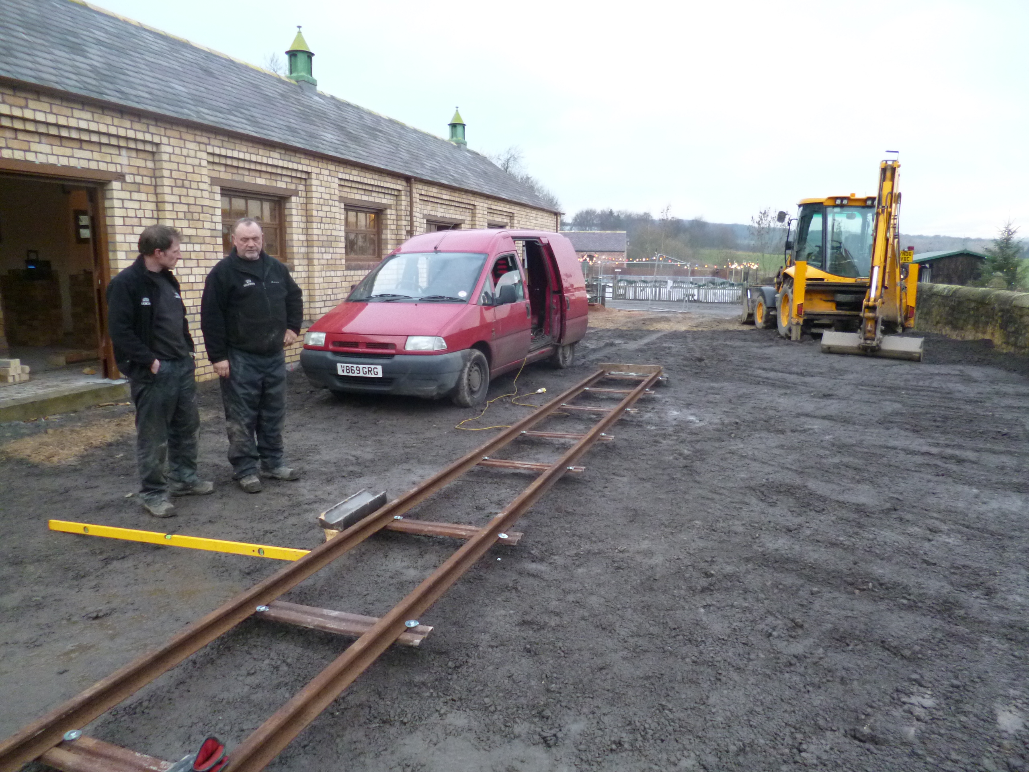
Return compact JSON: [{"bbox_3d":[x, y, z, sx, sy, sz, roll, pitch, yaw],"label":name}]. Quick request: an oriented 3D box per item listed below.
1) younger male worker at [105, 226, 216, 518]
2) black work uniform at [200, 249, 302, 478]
[{"bbox_3d":[-2.160,-0.108,4.377,0.480,1.740,0.570,8,12,32],"label":"younger male worker"},{"bbox_3d":[-1.721,-0.128,4.808,0.660,1.500,0.380,-6,12,-33],"label":"black work uniform"}]

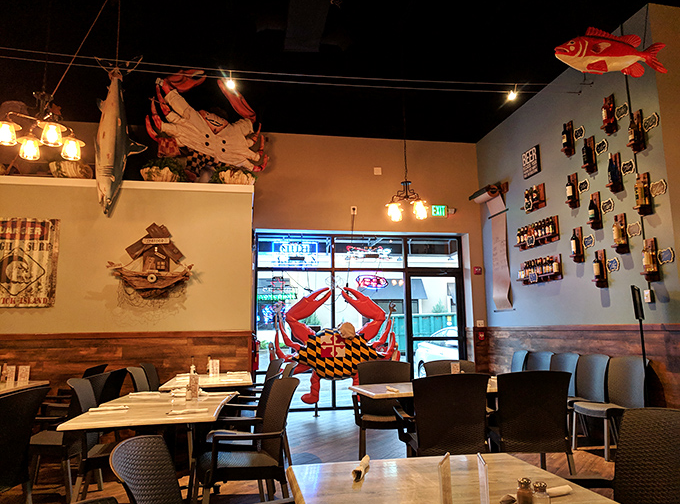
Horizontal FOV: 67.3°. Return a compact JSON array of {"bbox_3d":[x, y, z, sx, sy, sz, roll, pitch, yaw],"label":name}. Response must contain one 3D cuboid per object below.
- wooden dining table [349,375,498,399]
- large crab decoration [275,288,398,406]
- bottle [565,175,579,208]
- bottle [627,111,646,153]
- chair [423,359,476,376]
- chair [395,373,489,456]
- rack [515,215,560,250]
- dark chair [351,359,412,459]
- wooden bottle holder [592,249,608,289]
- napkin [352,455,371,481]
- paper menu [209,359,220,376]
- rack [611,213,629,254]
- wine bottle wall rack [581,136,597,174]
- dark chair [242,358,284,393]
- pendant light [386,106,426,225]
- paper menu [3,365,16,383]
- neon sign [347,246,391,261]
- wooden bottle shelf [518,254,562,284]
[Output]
[{"bbox_3d":[0.746,1.395,3.809,1.220,0.760,0.760,1,-9,-11],"label":"wooden dining table"},{"bbox_3d":[-0.052,1.331,7.409,1.860,1.700,0.300,1,-9,-10],"label":"large crab decoration"},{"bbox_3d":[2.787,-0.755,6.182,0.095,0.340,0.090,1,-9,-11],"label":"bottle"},{"bbox_3d":[2.914,-1.184,5.037,0.118,0.420,0.120,1,-9,-10],"label":"bottle"},{"bbox_3d":[1.080,1.437,4.502,0.560,0.900,0.580,1,-9,-10],"label":"chair"},{"bbox_3d":[0.651,1.244,3.300,0.570,0.910,0.600,1,-9,-11],"label":"chair"},{"bbox_3d":[2.643,-0.231,6.923,0.120,0.320,0.970,1,-9,-10],"label":"rack"},{"bbox_3d":[0.428,1.463,4.579,0.580,0.900,0.600,0,-9,-7],"label":"dark chair"},{"bbox_3d":[2.869,0.185,5.650,0.105,0.420,0.125,1,-9,-10],"label":"wooden bottle holder"},{"bbox_3d":[0.070,0.662,1.573,0.042,0.040,0.205,-3,-9,13],"label":"napkin"},{"bbox_3d":[-1.282,1.191,5.229,0.102,0.162,0.030,1,-9,-10],"label":"paper menu"},{"bbox_3d":[2.821,-0.177,5.183,0.098,0.415,0.145,1,-9,-10],"label":"rack"},{"bbox_3d":[2.791,-1.077,5.728,0.118,0.430,0.120,1,-9,-10],"label":"wine bottle wall rack"},{"bbox_3d":[-0.859,1.562,5.135,0.600,0.900,0.580,2,-9,-19],"label":"dark chair"},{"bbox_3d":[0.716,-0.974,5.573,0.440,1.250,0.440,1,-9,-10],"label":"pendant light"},{"bbox_3d":[-3.213,1.189,4.983,0.105,0.155,0.040,1,-9,-10],"label":"paper menu"},{"bbox_3d":[0.454,0.023,8.100,0.730,0.270,0.090,1,-9,-10],"label":"neon sign"},{"bbox_3d":[2.657,0.235,6.895,0.120,0.340,0.930,1,-9,-11],"label":"wooden bottle shelf"}]

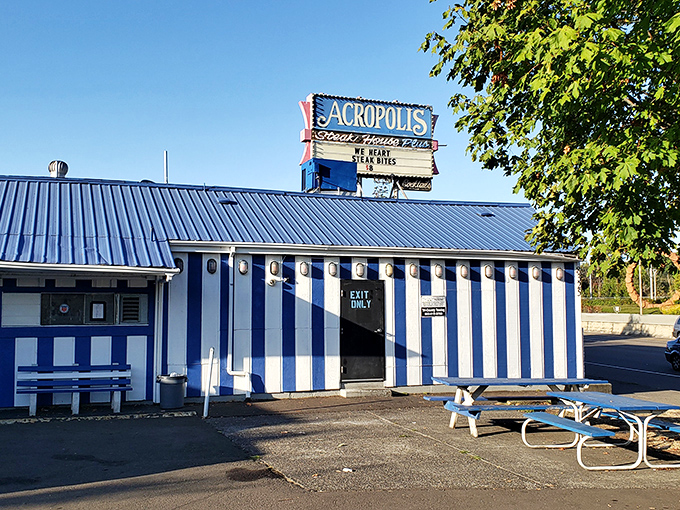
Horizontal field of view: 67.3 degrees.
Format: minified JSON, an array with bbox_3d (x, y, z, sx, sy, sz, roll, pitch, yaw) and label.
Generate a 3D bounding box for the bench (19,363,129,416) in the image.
[{"bbox_3d":[-4.547,2.310,8.845,1.790,0.800,0.480,1,-5,-11],"label":"bench"}]

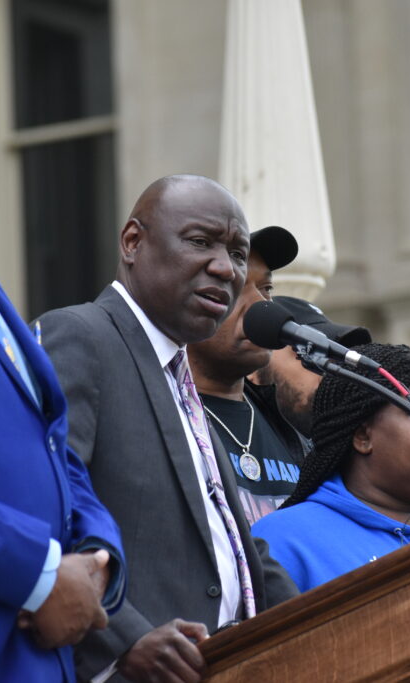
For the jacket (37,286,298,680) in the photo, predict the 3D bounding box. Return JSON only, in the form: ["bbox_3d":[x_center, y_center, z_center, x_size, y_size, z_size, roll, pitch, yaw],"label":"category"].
[{"bbox_3d":[-0.051,0.277,10.350,0.400,0.760,0.560,-10,-14,34],"label":"jacket"}]

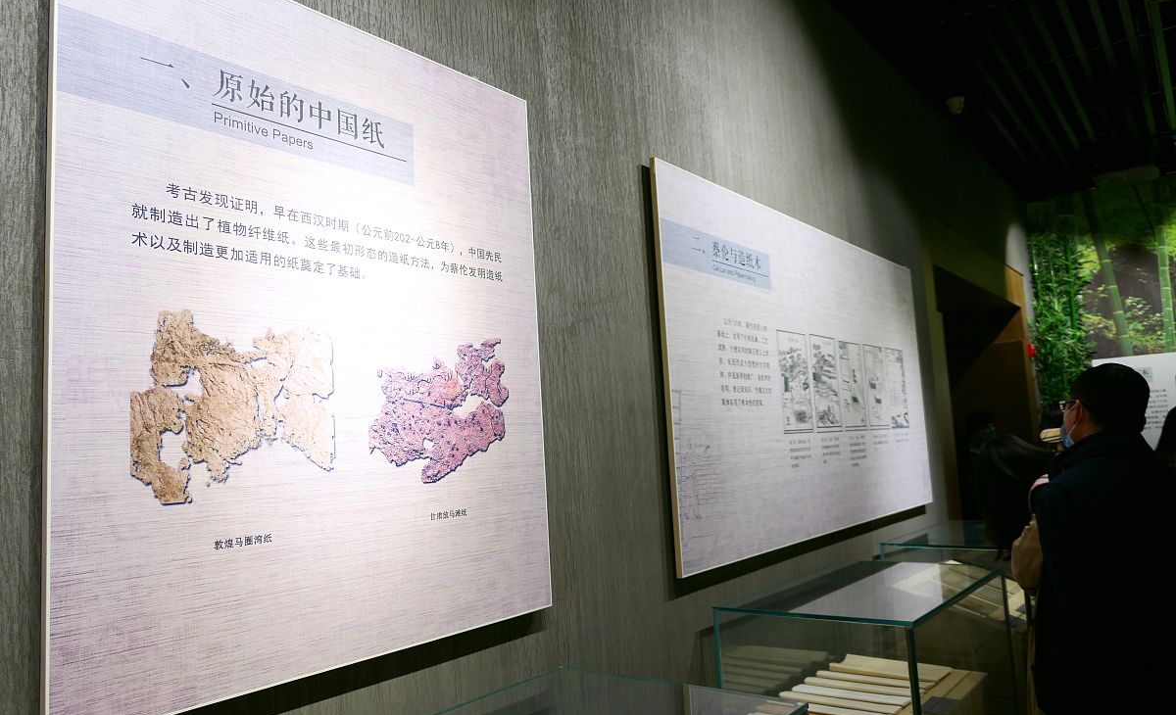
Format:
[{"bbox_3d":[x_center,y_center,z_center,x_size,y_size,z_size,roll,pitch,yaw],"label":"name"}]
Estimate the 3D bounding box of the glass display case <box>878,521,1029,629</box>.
[{"bbox_3d":[1.746,1.018,3.470,0.535,0.480,0.930,-9,-9,38],"label":"glass display case"}]

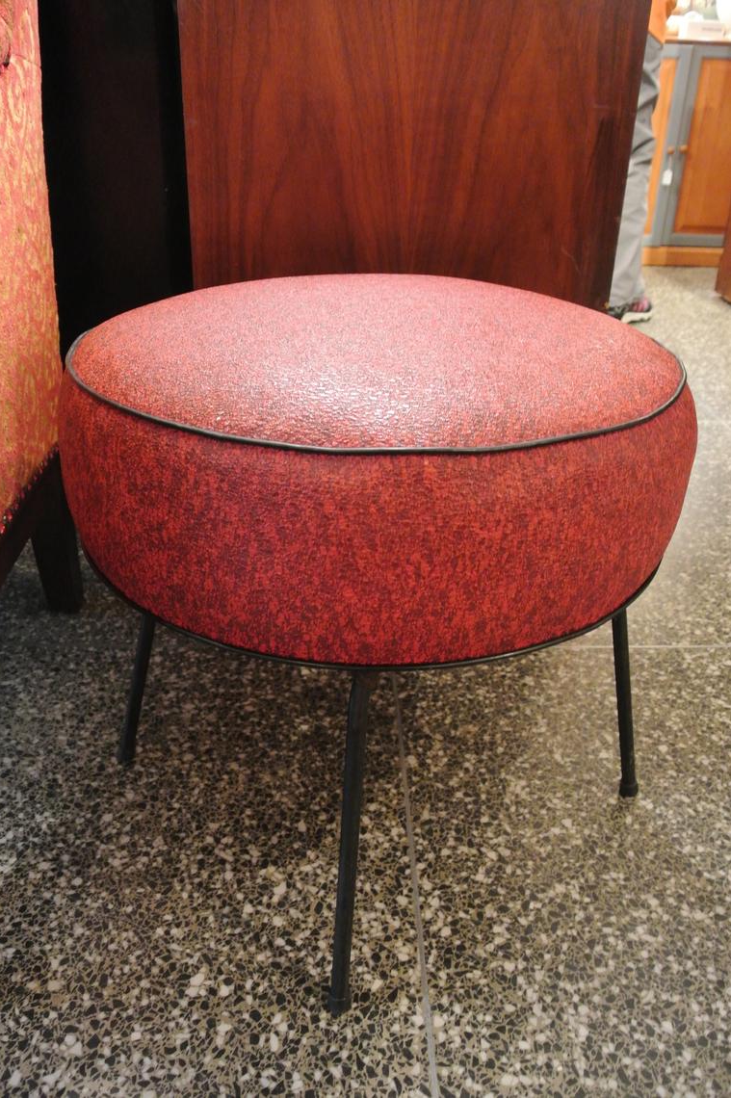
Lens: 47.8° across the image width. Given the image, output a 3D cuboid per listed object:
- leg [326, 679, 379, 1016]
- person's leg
[{"bbox_3d":[-0.010,0.199,0.555,0.033,0.272,0.075,3,27,5],"label":"leg"},{"bbox_3d":[0.846,-1.174,2.623,0.220,0.800,0.180,-8,28,-18],"label":"person's leg"}]

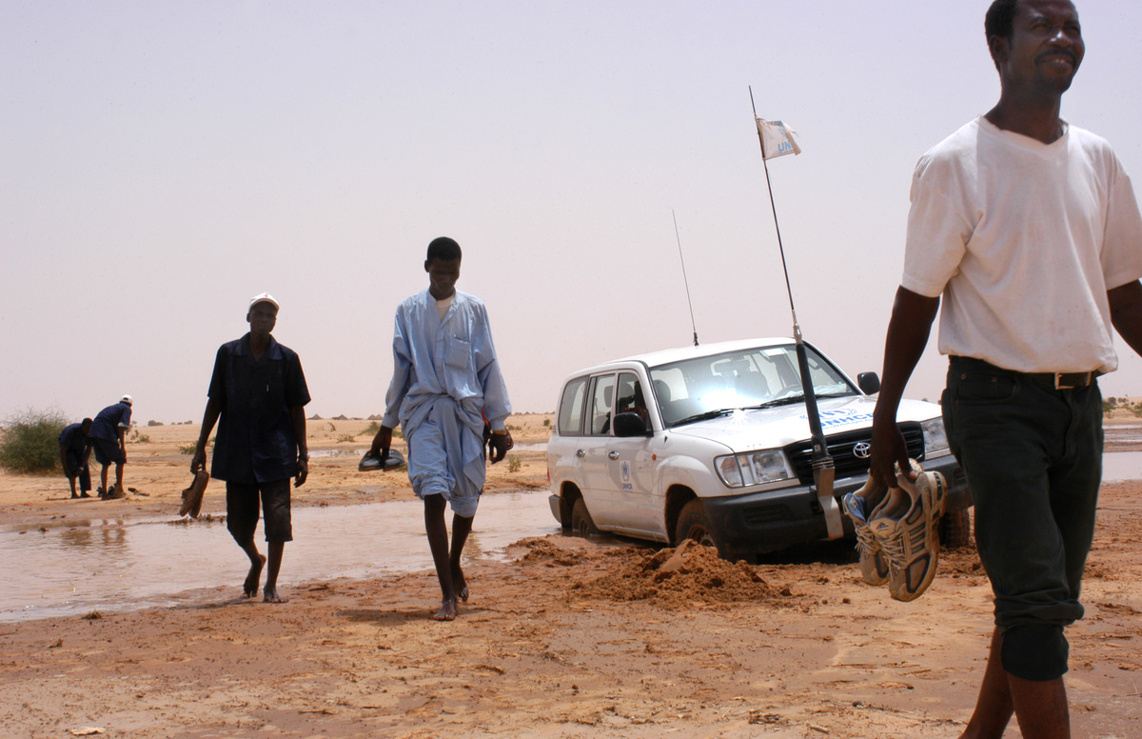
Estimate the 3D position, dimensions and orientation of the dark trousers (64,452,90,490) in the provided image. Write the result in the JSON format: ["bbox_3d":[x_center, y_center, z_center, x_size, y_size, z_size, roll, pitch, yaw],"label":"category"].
[{"bbox_3d":[-6.908,1.403,18.600,0.400,0.560,0.350,-1,-2,-21],"label":"dark trousers"}]

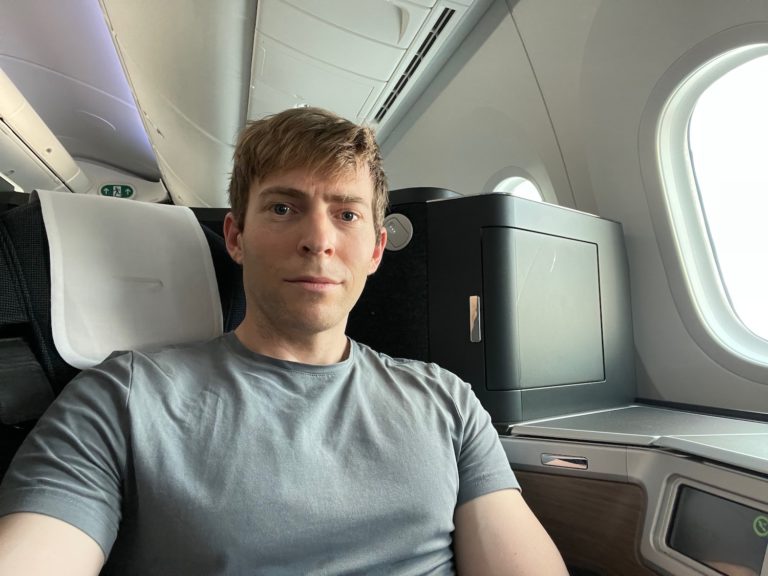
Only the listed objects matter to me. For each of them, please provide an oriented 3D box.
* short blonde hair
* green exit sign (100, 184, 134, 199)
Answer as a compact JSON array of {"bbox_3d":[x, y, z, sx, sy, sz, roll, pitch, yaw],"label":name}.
[{"bbox_3d":[-0.088,-0.106,0.574,0.175,0.190,0.200,2,-7,-14],"label":"short blonde hair"},{"bbox_3d":[-1.800,-0.648,3.450,0.210,0.095,0.025,2,-7,-17],"label":"green exit sign"}]

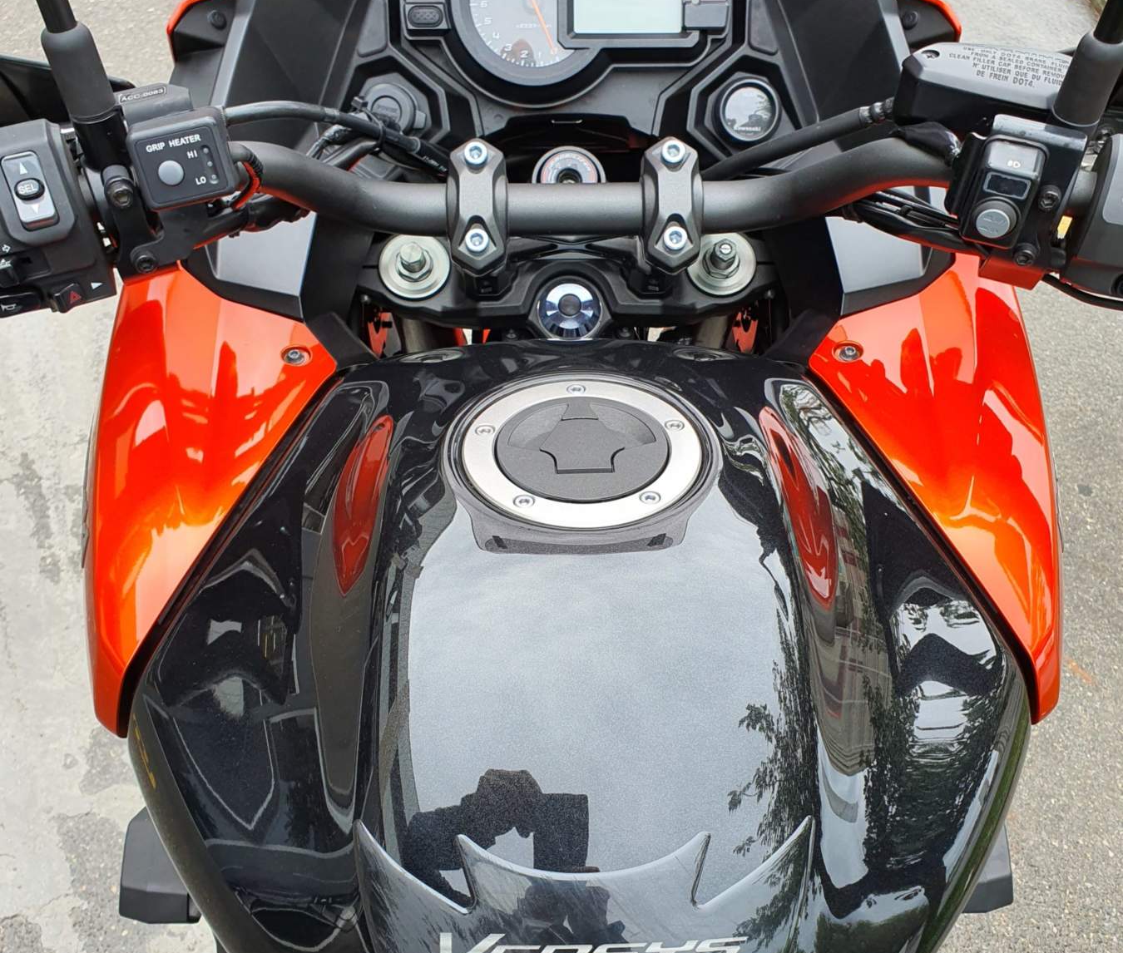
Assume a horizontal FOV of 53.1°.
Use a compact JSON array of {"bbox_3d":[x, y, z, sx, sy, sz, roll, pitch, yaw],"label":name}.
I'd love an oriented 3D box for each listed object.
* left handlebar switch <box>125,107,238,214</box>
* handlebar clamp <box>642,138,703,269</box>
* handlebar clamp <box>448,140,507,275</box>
[{"bbox_3d":[-0.186,-0.157,0.557,0.045,0.039,0.026,-14,25,-5],"label":"left handlebar switch"},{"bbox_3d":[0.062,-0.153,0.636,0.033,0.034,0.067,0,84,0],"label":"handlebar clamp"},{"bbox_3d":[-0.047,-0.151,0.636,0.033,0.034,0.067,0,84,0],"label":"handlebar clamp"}]

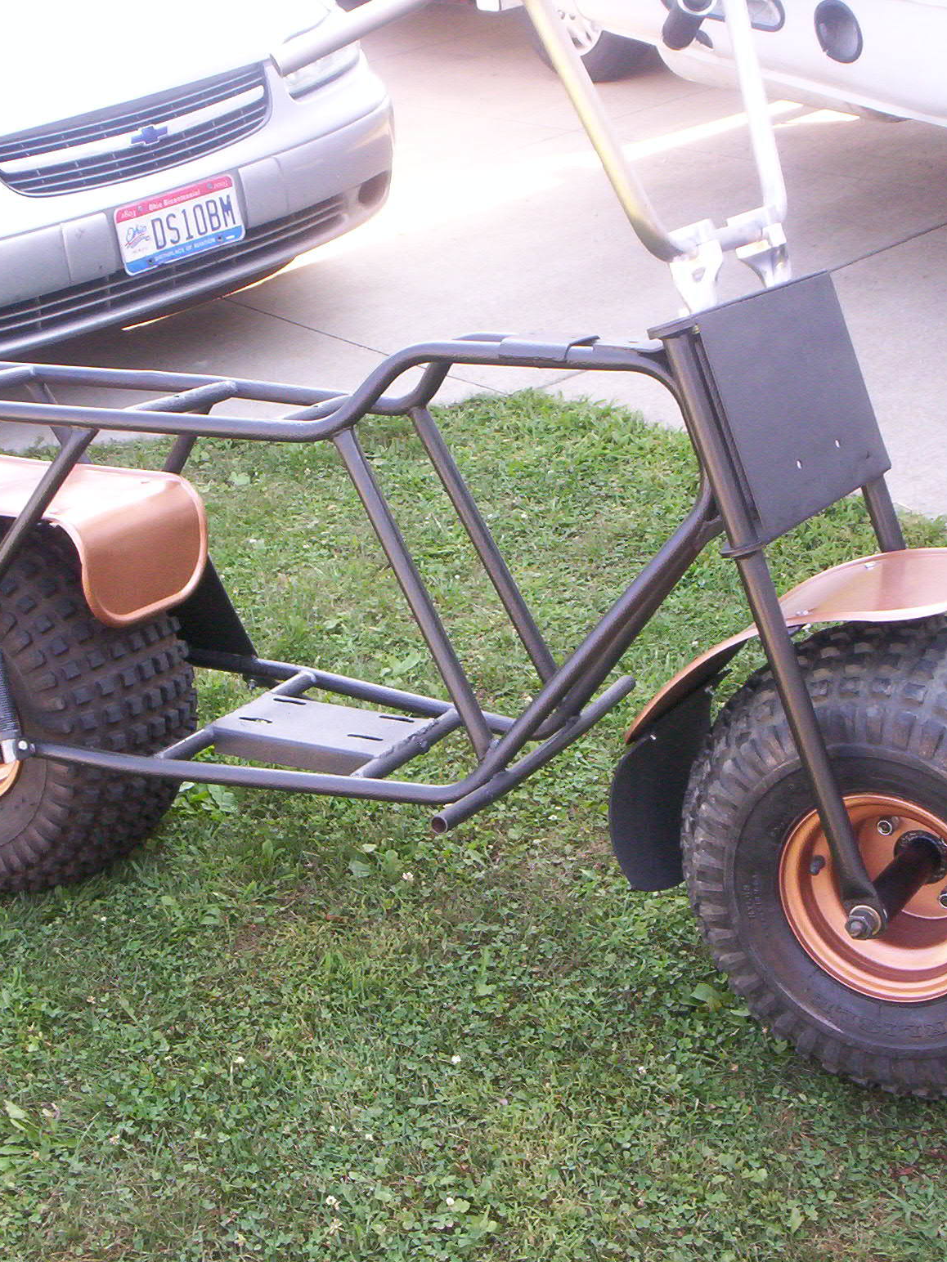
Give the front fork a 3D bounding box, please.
[{"bbox_3d":[0.394,-0.036,1.977,0.100,0.685,0.360,-13,9,38],"label":"front fork"}]

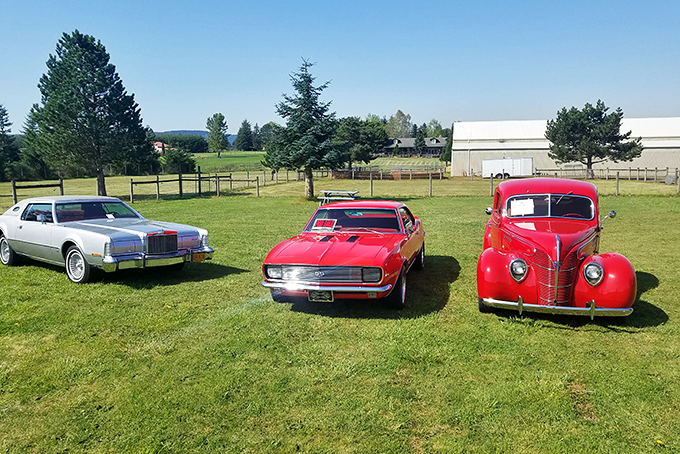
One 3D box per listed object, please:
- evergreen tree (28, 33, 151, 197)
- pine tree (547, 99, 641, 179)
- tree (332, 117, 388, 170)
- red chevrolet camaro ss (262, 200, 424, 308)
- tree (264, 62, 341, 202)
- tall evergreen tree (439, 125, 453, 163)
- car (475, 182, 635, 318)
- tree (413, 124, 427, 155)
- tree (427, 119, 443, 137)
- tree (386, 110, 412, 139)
[{"bbox_3d":[-13.559,-6.052,27.757,6.541,8.793,6.541,0,7,0],"label":"evergreen tree"},{"bbox_3d":[28.559,-9.764,57.231,10.634,8.624,10.634,0,7,0],"label":"pine tree"},{"bbox_3d":[2.564,-12.890,79.006,8.720,8.250,8.720,0,7,0],"label":"tree"},{"bbox_3d":[0.359,0.265,8.369,1.830,1.300,4.680,2,7,14],"label":"red chevrolet camaro ss"},{"bbox_3d":[-1.618,-5.014,26.580,3.810,7.069,3.810,0,7,0],"label":"tree"},{"bbox_3d":[22.555,-17.317,106.672,3.568,8.046,3.568,0,7,0],"label":"tall evergreen tree"},{"bbox_3d":[3.130,0.102,7.795,1.780,1.700,4.600,2,8,18],"label":"car"},{"bbox_3d":[22.050,-24.085,141.094,3.607,9.404,3.607,0,7,0],"label":"tree"},{"bbox_3d":[32.607,-31.071,175.490,5.867,12.196,5.867,0,7,0],"label":"tree"},{"bbox_3d":[20.526,-32.401,175.320,8.973,14.877,8.973,0,7,0],"label":"tree"}]

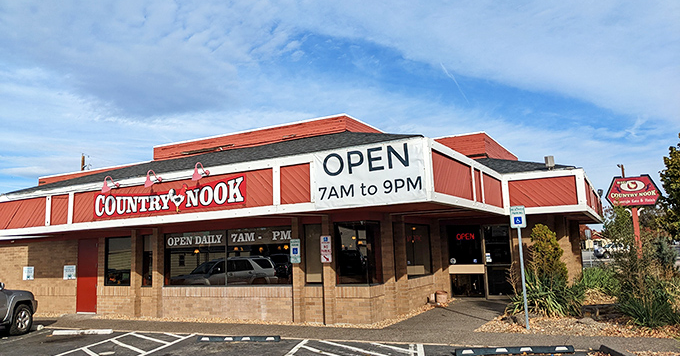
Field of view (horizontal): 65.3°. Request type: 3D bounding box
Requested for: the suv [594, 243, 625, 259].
[{"bbox_3d":[28.784,7.548,54.500,4.500,1.720,1.840,-1,-8,-12],"label":"suv"}]

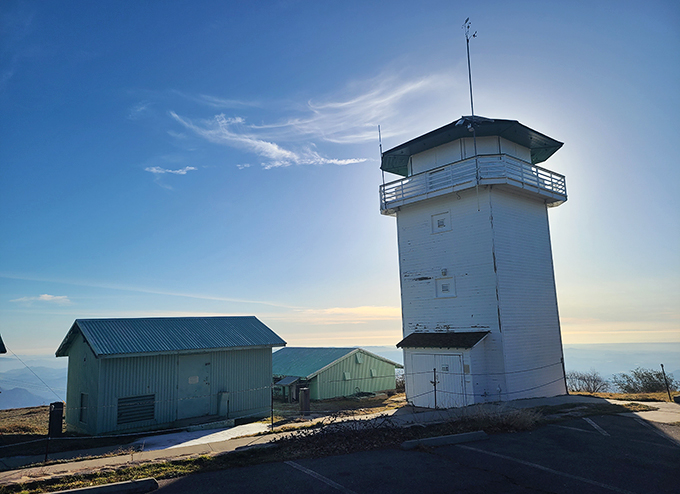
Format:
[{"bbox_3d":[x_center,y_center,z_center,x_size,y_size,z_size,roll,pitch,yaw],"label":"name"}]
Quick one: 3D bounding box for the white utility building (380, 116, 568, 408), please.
[{"bbox_3d":[6.281,0.746,23.670,7.379,12.138,7.379,7,-13,-41],"label":"white utility building"}]

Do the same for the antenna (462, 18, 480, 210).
[{"bbox_3d":[5.493,-5.412,20.459,0.500,8.053,0.550,1,-10,-13],"label":"antenna"}]

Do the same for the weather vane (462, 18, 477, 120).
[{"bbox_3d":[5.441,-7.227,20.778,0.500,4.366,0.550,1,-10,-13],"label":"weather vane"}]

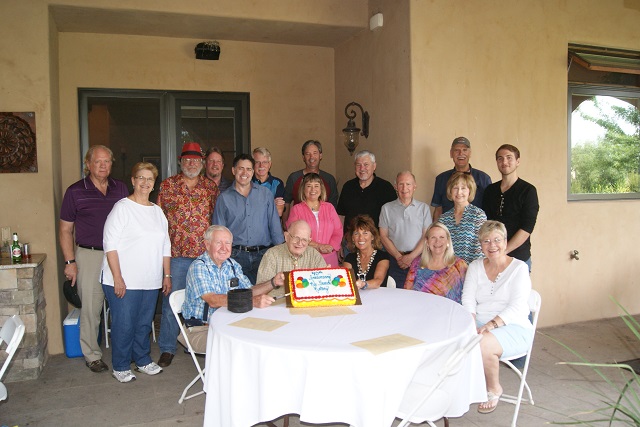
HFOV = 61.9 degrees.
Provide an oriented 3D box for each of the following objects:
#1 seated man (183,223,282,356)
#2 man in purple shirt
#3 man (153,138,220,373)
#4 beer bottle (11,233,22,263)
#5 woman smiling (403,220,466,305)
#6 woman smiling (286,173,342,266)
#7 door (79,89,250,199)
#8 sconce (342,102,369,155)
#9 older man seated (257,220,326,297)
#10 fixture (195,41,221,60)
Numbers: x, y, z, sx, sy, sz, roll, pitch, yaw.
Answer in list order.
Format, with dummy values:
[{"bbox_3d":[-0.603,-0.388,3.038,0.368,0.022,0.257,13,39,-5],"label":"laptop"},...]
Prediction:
[{"bbox_3d":[-0.560,0.688,3.520,0.820,1.220,0.570,2,5,44],"label":"seated man"},{"bbox_3d":[-1.820,0.365,4.350,0.540,1.820,0.350,-3,4,-33],"label":"man in purple shirt"},{"bbox_3d":[-1.110,0.335,4.440,0.550,1.840,0.350,-2,3,-15],"label":"man"},{"bbox_3d":[-2.378,0.272,4.180,0.066,0.236,0.066,-2,4,-19],"label":"beer bottle"},{"bbox_3d":[0.772,0.668,3.660,0.480,1.210,0.720,1,4,20],"label":"woman smiling"},{"bbox_3d":[-0.049,0.449,4.350,0.480,1.570,0.320,-1,4,-1],"label":"woman smiling"},{"bbox_3d":[-1.619,-0.075,5.867,1.792,2.515,0.120,-2,4,-19],"label":"door"},{"bbox_3d":[0.369,-0.879,5.569,0.270,0.560,0.190,-2,4,-19],"label":"sconce"},{"bbox_3d":[-0.150,0.670,3.600,0.560,1.230,0.800,-2,3,-15],"label":"older man seated"},{"bbox_3d":[-1.222,-1.770,5.811,0.270,0.200,0.190,-2,4,-19],"label":"fixture"}]

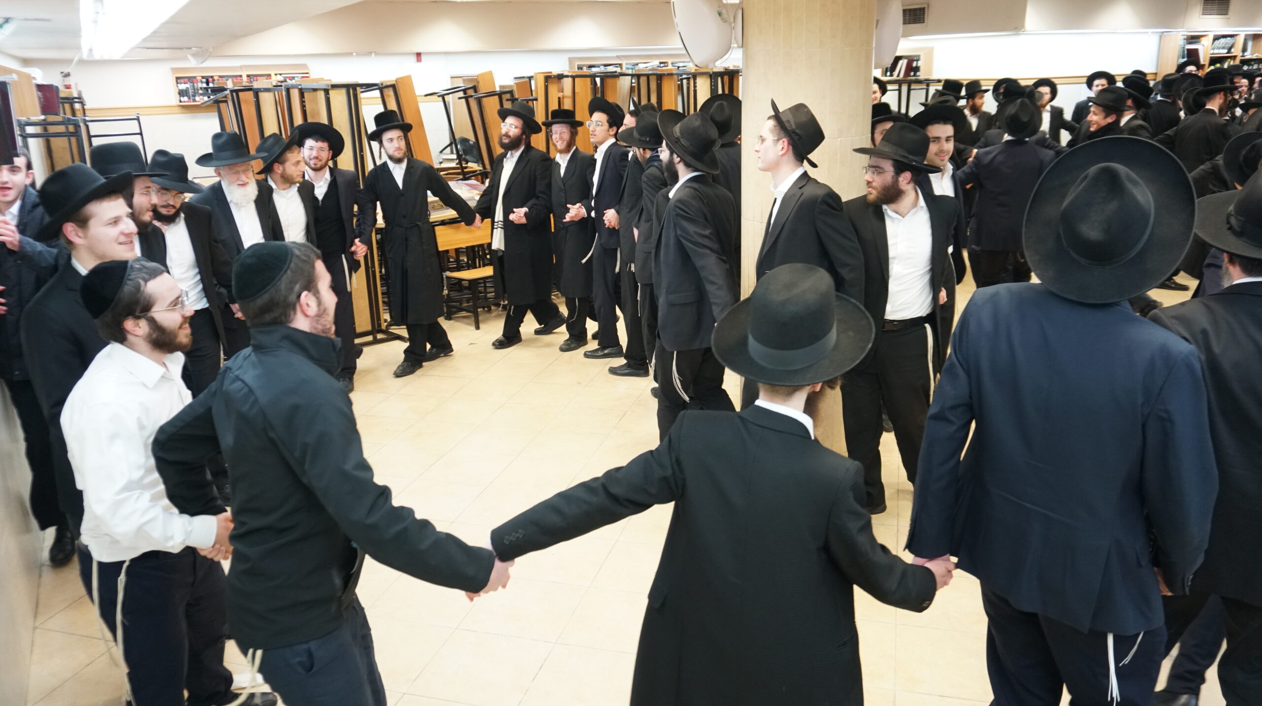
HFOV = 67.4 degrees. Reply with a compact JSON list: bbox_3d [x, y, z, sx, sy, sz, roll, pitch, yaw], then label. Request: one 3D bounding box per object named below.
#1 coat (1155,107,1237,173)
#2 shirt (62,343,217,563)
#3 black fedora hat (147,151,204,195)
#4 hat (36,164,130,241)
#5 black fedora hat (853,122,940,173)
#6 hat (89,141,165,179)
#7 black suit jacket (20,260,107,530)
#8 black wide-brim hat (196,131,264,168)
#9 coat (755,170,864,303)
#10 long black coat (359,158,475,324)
[{"bbox_3d":[5.673,-1.916,9.494,0.700,1.060,0.420,12,22,38],"label":"coat"},{"bbox_3d":[-1.230,0.196,2.372,0.350,0.560,0.470,-13,20,-33],"label":"shirt"},{"bbox_3d":[-2.372,-0.940,4.870,0.340,0.140,0.370,-4,22,-40],"label":"black fedora hat"},{"bbox_3d":[-1.689,-0.483,2.872,0.360,0.140,0.330,-29,16,6],"label":"hat"},{"bbox_3d":[1.153,-0.890,4.050,0.380,0.150,0.345,7,20,-23],"label":"black fedora hat"},{"bbox_3d":[-1.953,-0.734,3.580,0.380,0.140,0.340,-4,17,-4],"label":"hat"},{"bbox_3d":[-1.618,0.108,3.000,0.370,0.800,0.480,-1,17,0],"label":"black suit jacket"},{"bbox_3d":[-2.143,-1.093,5.086,0.380,0.140,0.350,14,29,42],"label":"black wide-brim hat"},{"bbox_3d":[0.795,-0.422,4.250,0.400,0.770,0.520,-5,17,-10],"label":"coat"},{"bbox_3d":[-1.509,-0.776,6.630,0.760,1.140,0.400,-2,17,-2],"label":"long black coat"}]

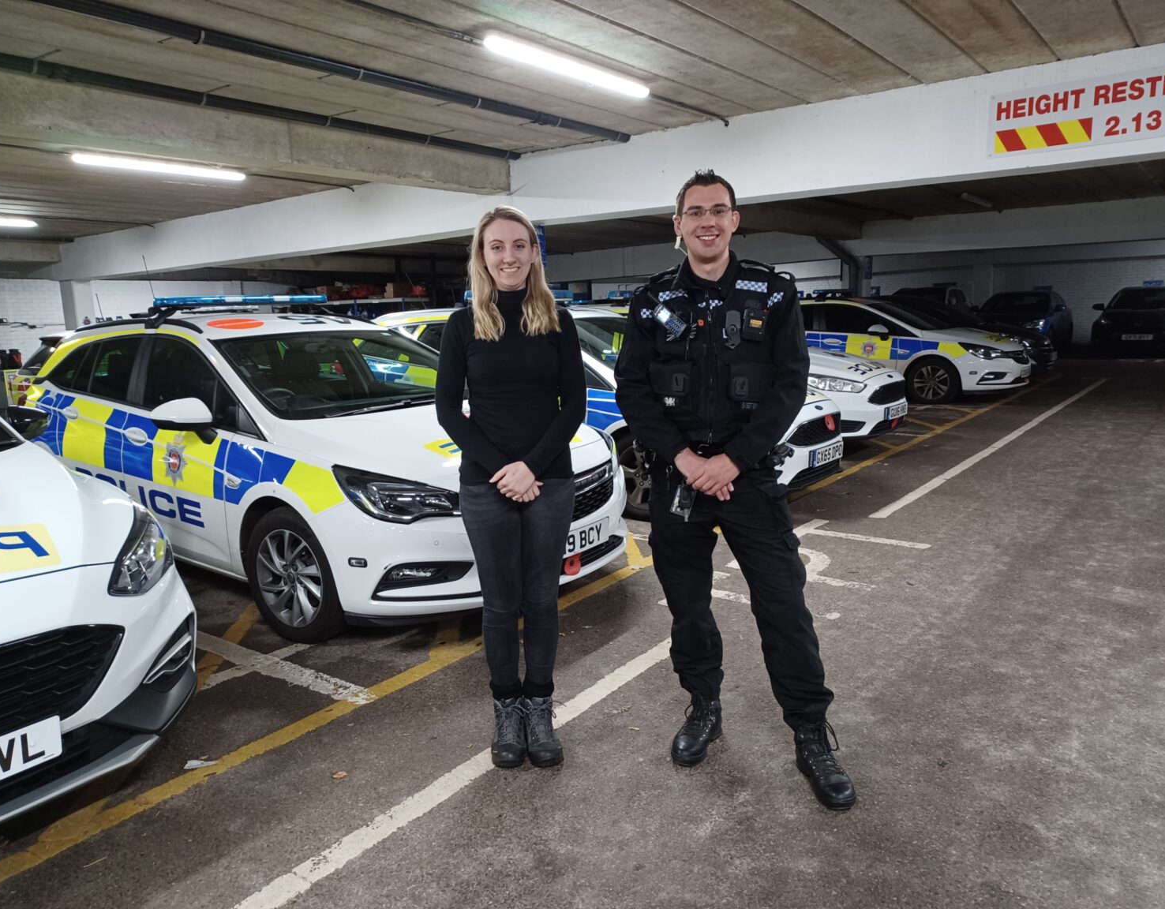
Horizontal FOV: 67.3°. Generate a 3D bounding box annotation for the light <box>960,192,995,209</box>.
[{"bbox_3d":[5.734,-3.700,12.742,0.110,0.100,1.570,5,12,37],"label":"light"}]

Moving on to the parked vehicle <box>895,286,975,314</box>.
[{"bbox_3d":[8.713,-3.489,22.478,1.880,1.620,4.400,5,12,37],"label":"parked vehicle"}]

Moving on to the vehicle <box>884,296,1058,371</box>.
[{"bbox_3d":[5.764,-2.004,15.295,4.500,1.460,1.850,6,12,40],"label":"vehicle"}]

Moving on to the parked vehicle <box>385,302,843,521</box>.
[{"bbox_3d":[-0.036,-0.548,7.374,4.500,1.540,1.900,6,12,40],"label":"parked vehicle"}]

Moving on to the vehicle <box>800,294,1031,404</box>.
[{"bbox_3d":[4.301,-1.695,13.435,4.650,1.550,1.880,6,12,41],"label":"vehicle"}]

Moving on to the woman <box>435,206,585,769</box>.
[{"bbox_3d":[-0.218,0.124,2.744,0.480,1.735,0.340,-2,9,-3],"label":"woman"}]

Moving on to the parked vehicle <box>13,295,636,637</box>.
[{"bbox_3d":[-1.840,-0.175,5.343,4.700,1.580,1.920,6,12,39],"label":"parked vehicle"}]

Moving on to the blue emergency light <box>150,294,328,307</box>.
[{"bbox_3d":[-2.077,-0.953,5.397,0.280,0.085,1.150,6,12,39],"label":"blue emergency light"}]

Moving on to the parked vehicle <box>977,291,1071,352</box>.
[{"bbox_3d":[10.561,-3.231,21.046,1.880,1.500,4.300,5,12,37],"label":"parked vehicle"}]

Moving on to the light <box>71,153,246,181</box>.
[{"bbox_3d":[-3.799,-2.609,8.000,0.110,0.100,1.570,5,12,37],"label":"light"}]

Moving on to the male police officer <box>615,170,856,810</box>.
[{"bbox_3d":[0.426,0.089,2.598,0.660,1.810,0.460,-1,9,7],"label":"male police officer"}]

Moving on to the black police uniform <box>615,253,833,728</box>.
[{"bbox_3d":[0.423,0.148,2.643,0.620,1.450,0.380,-1,9,7],"label":"black police uniform"}]

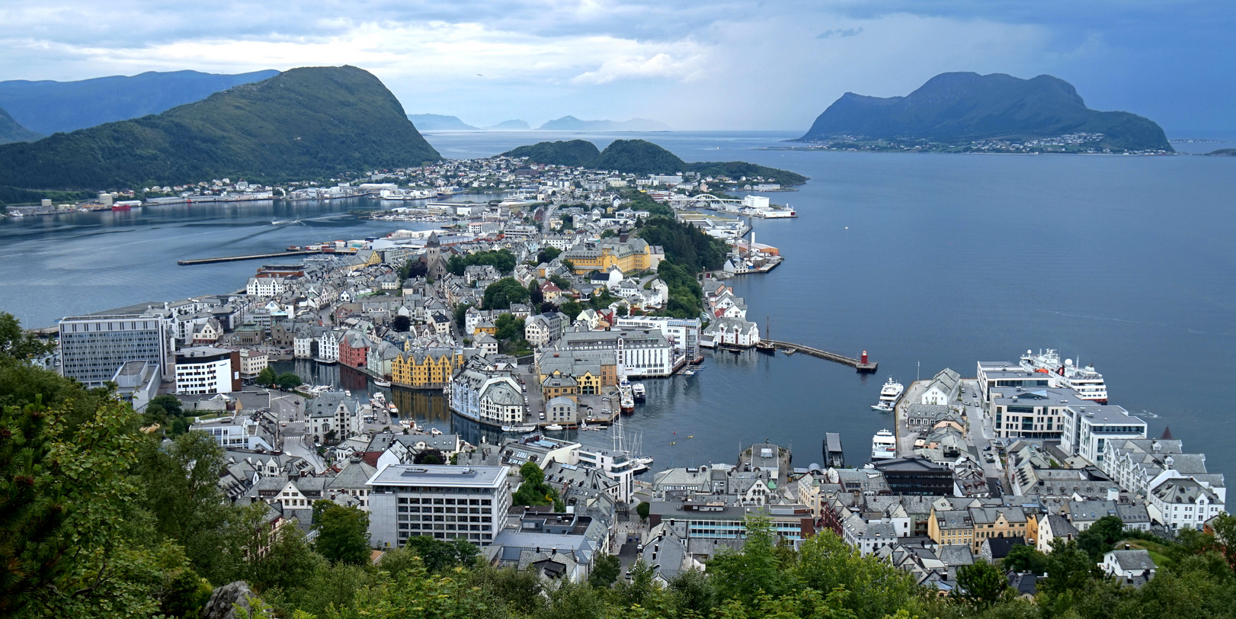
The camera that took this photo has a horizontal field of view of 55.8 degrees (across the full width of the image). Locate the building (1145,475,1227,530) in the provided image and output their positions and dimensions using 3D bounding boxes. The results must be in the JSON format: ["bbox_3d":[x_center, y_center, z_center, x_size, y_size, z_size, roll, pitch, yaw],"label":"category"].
[{"bbox_3d":[205.810,70.210,422.780,20.500,16.500,14.000,1,9,5],"label":"building"}]

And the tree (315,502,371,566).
[{"bbox_3d":[-84.540,68.910,357.720,16.500,17.500,15.000,0,9,0],"label":"tree"}]

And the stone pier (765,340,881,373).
[{"bbox_3d":[128.030,28.730,748.770,11.000,5.000,97.000,-7,11,-37],"label":"stone pier"}]

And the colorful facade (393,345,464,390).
[{"bbox_3d":[-100.000,29.330,616.760,35.000,18.300,17.500,2,9,12],"label":"colorful facade"}]

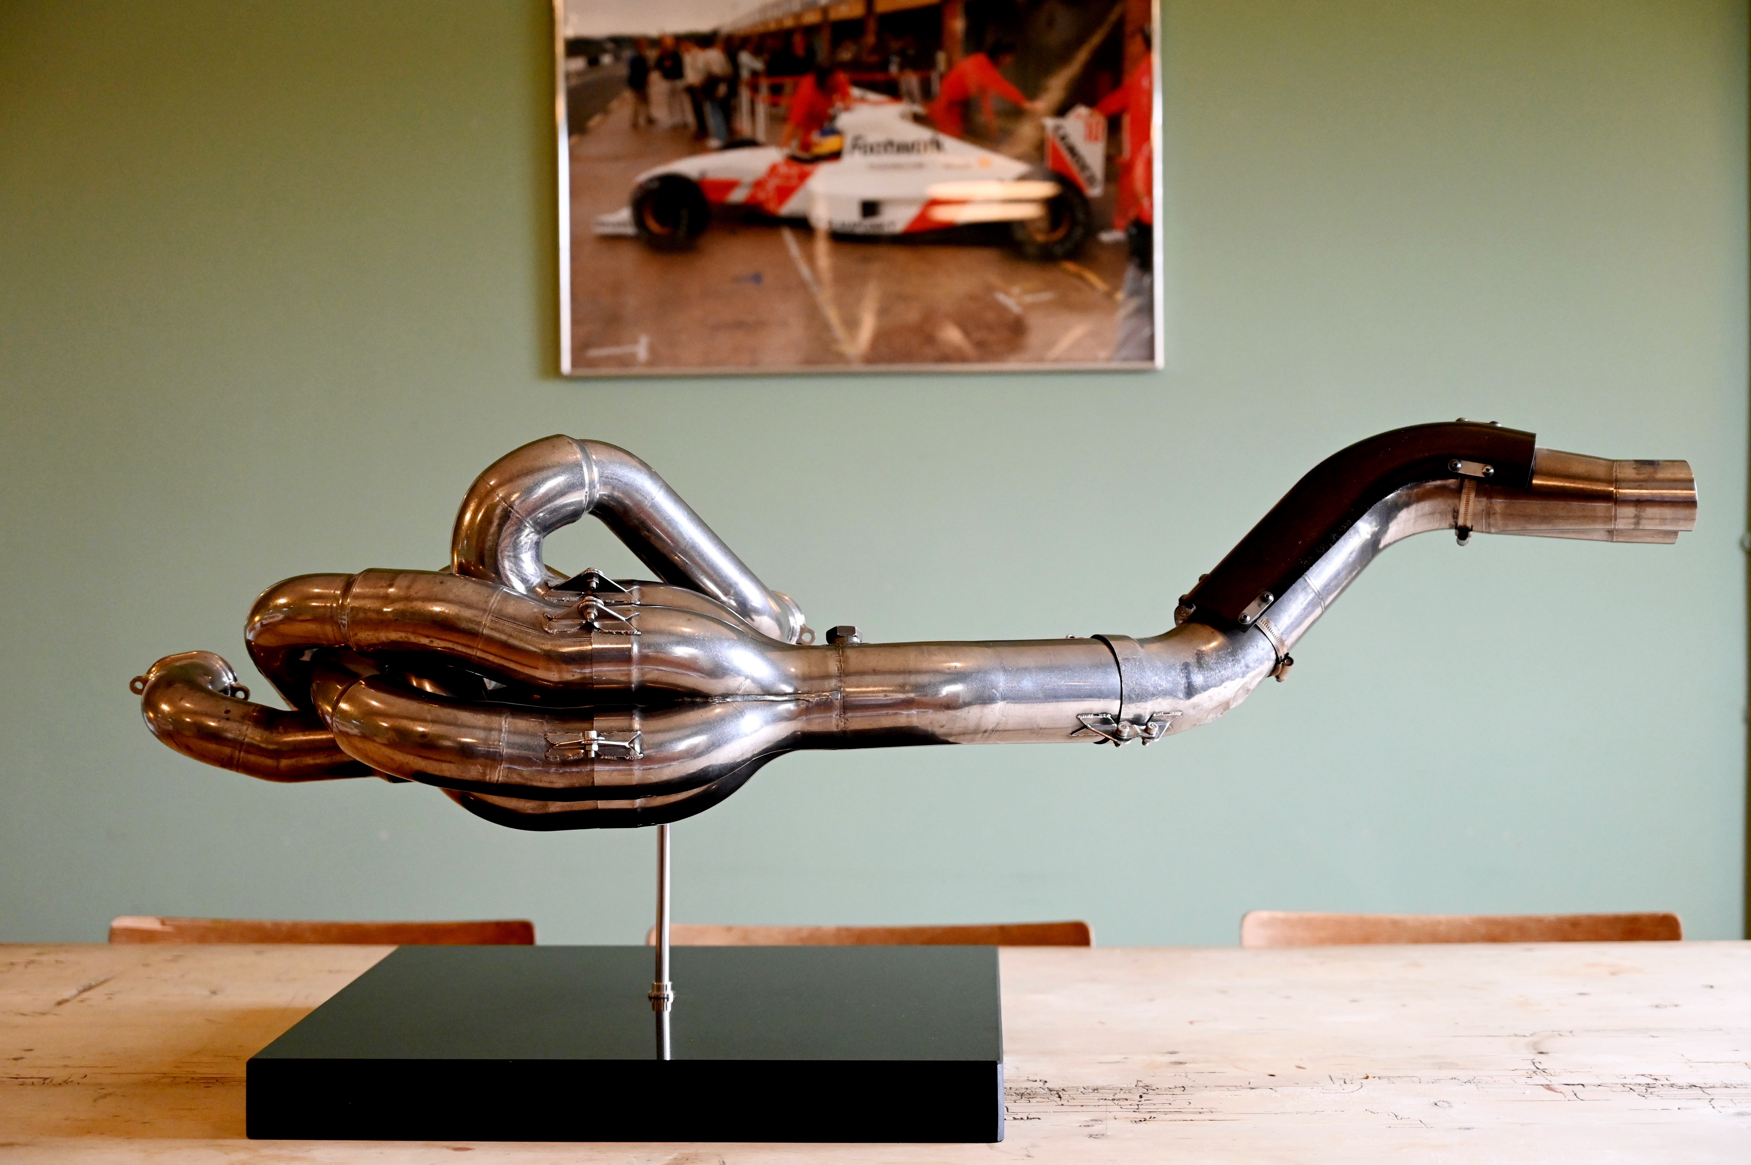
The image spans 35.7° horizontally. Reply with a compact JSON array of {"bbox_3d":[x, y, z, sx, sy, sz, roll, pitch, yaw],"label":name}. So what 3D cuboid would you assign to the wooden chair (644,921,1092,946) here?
[{"bbox_3d":[-0.006,0.700,2.270,0.420,0.780,0.490,0,2,0],"label":"wooden chair"}]

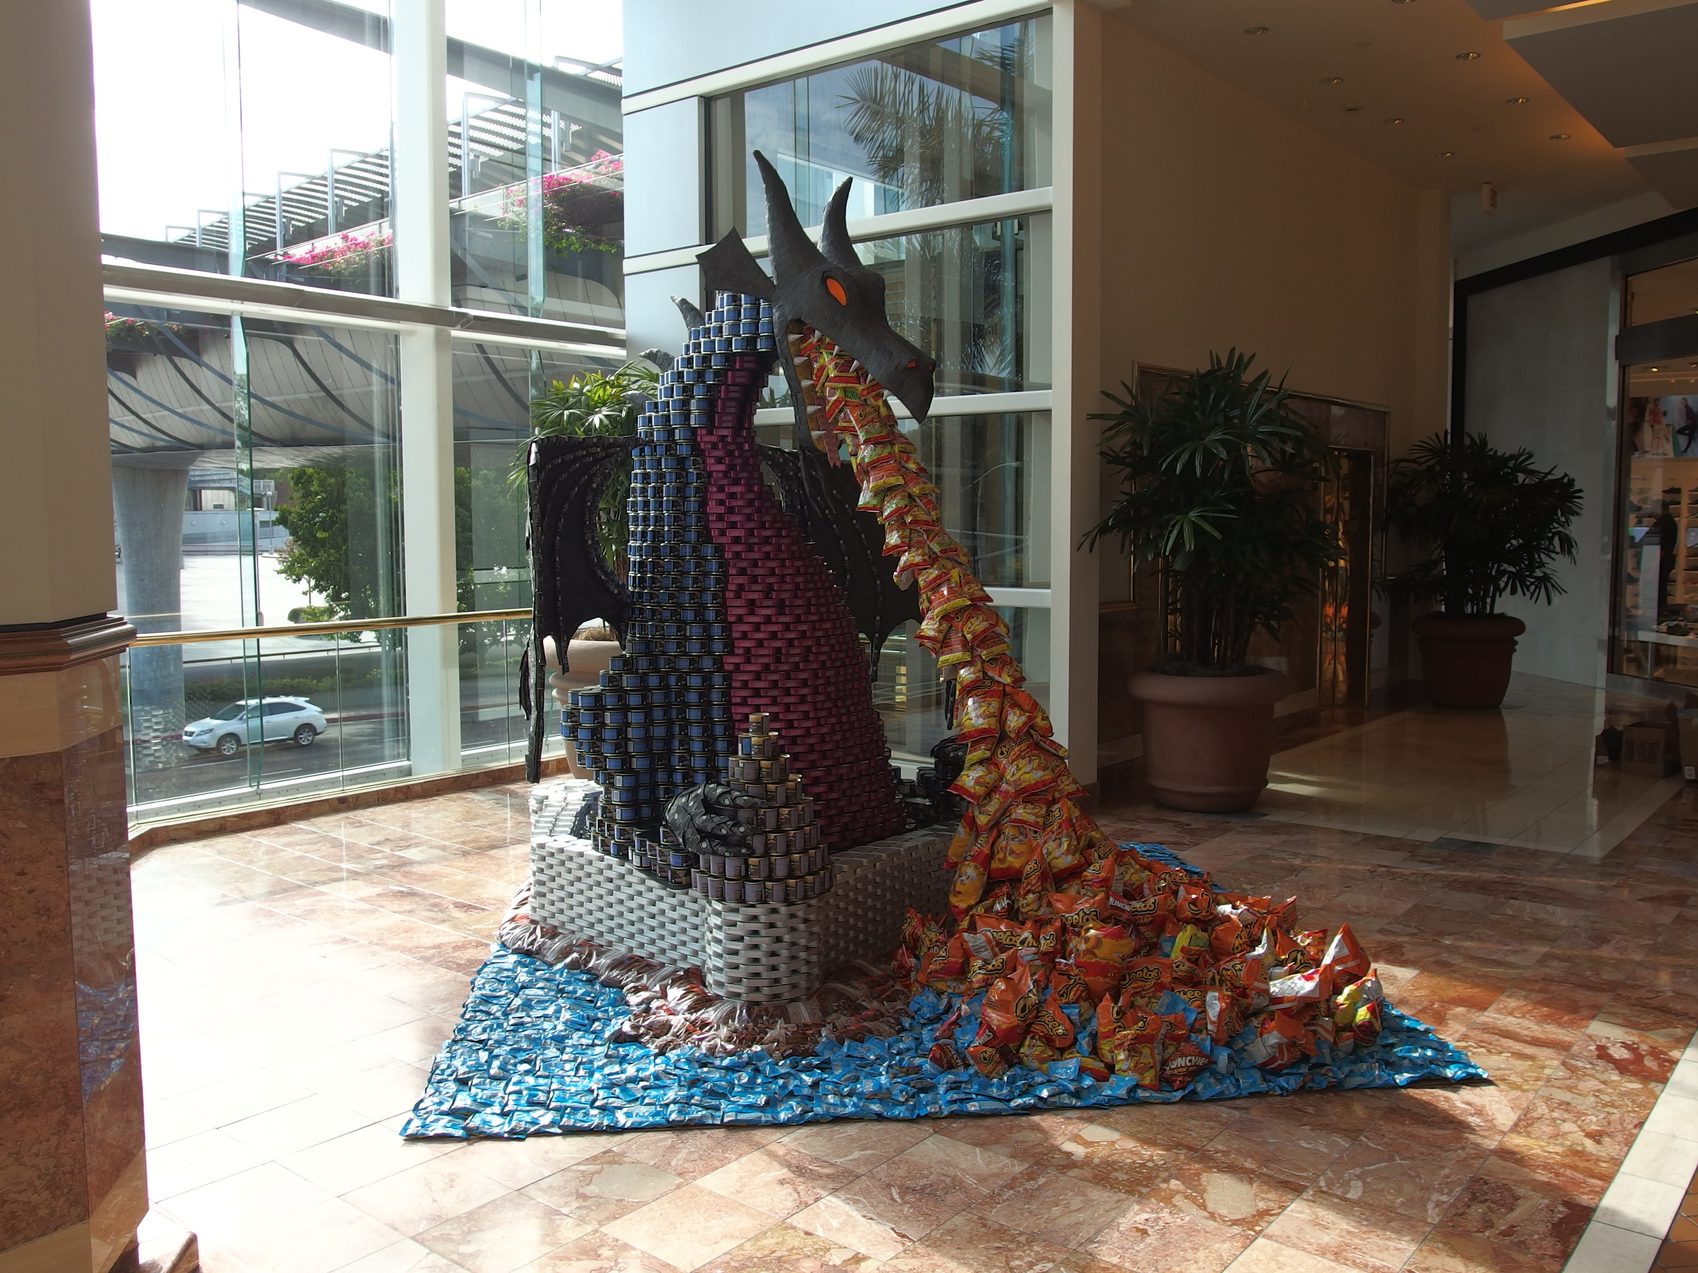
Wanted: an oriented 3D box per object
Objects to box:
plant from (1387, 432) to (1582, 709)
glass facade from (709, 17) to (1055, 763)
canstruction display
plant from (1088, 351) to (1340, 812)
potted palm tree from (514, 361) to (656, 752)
[{"bbox_3d":[5.598,-0.589,12.293,1.700,2.420,1.650,-1,5,-10],"label":"plant"},{"bbox_3d":[0.094,-1.384,8.498,2.650,4.350,0.150,3,6,37],"label":"glass facade"},{"bbox_3d":[0.162,-0.319,5.191,3.050,3.030,3.050,-1,4,-6],"label":"canstruction display"},{"bbox_3d":[2.119,-0.337,7.949,1.450,2.620,1.450,-1,5,-10],"label":"plant"},{"bbox_3d":[-1.477,-0.425,8.893,1.450,2.680,1.450,-1,5,-10],"label":"potted palm tree"}]

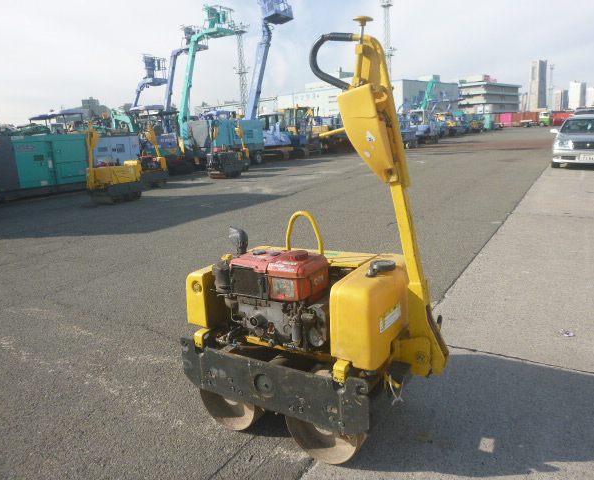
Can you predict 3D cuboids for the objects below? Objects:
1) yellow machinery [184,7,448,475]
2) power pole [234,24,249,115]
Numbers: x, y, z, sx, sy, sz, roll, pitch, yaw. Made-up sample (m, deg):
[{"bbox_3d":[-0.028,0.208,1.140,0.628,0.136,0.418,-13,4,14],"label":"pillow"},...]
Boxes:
[{"bbox_3d":[0.117,0.026,2.298,1.280,1.920,0.700,5,16,28],"label":"yellow machinery"},{"bbox_3d":[-12.658,-38.070,108.304,3.200,24.500,3.200,7,17,32],"label":"power pole"}]

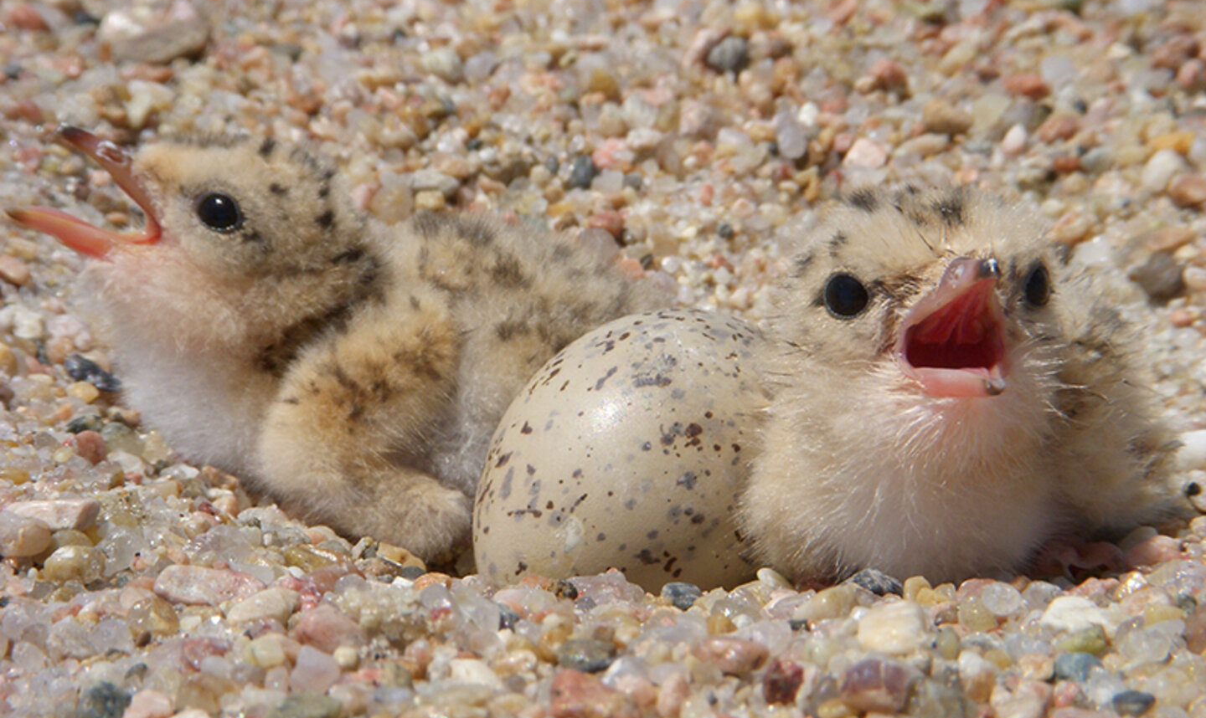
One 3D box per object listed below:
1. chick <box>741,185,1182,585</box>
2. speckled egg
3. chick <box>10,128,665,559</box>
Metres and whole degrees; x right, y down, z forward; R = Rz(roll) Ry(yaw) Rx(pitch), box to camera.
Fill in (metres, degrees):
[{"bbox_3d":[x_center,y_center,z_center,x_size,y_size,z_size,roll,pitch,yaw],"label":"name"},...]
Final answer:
[{"bbox_3d":[0.028,-0.002,0.303,0.029,0.028,0.042,3,20,9],"label":"chick"},{"bbox_3d":[0.003,0.010,0.297,0.024,0.024,0.030,8,42,21],"label":"speckled egg"},{"bbox_3d":[-0.020,-0.004,0.304,0.050,0.030,0.028,-3,20,-9],"label":"chick"}]

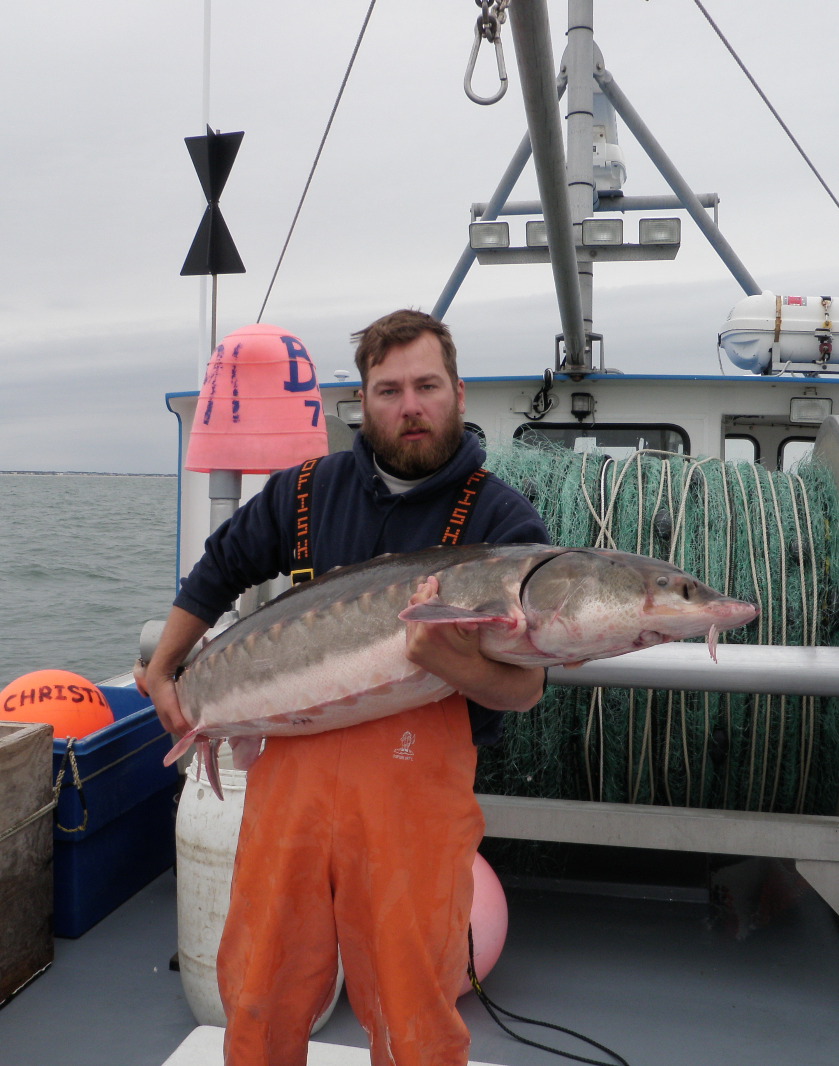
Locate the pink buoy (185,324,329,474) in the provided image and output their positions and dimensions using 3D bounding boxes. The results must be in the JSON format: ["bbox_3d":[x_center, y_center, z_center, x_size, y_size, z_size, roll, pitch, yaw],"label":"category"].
[{"bbox_3d":[-0.538,-0.442,3.800,0.477,0.500,0.477,2,2,9],"label":"pink buoy"}]

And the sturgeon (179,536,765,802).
[{"bbox_3d":[0.061,0.173,1.820,0.970,0.290,0.250,-8,-11,5],"label":"sturgeon"}]

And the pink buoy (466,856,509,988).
[{"bbox_3d":[0.015,1.131,3.381,0.480,0.480,0.480,2,2,9],"label":"pink buoy"}]

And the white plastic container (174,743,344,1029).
[{"bbox_3d":[-0.458,0.996,3.294,0.485,0.735,0.485,2,2,9],"label":"white plastic container"}]

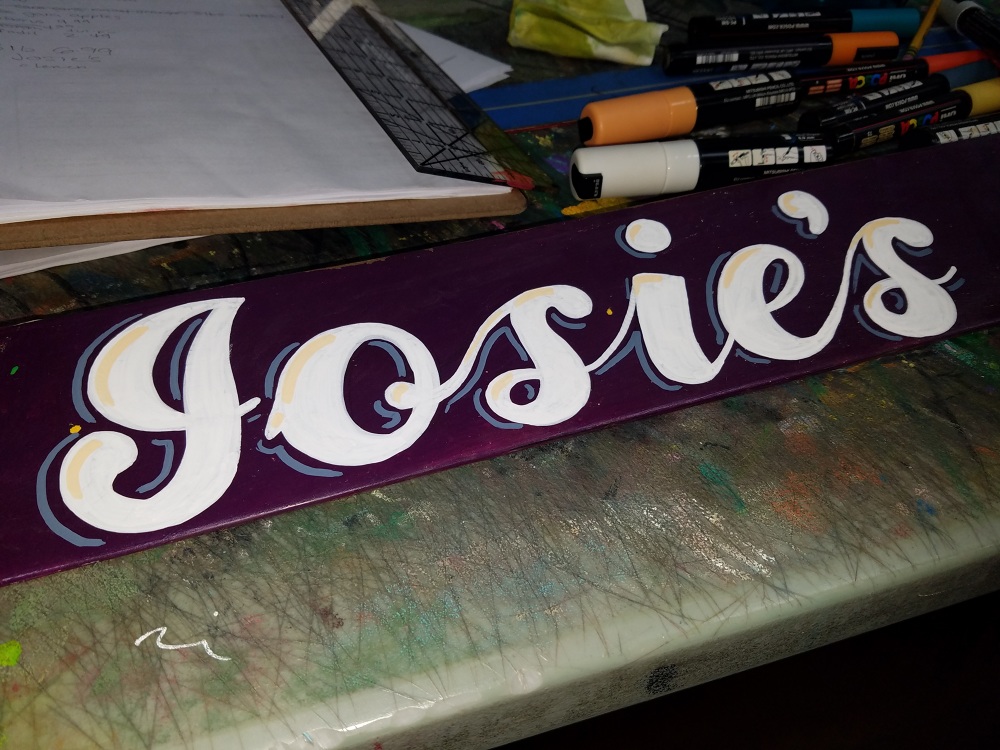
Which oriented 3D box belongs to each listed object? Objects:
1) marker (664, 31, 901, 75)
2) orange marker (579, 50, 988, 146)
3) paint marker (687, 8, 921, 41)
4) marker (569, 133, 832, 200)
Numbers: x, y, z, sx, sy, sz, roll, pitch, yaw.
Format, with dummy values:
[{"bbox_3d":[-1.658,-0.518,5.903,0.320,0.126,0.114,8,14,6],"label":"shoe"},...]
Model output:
[{"bbox_3d":[0.162,-0.183,0.426,0.145,0.017,0.017,-8,47,-10],"label":"marker"},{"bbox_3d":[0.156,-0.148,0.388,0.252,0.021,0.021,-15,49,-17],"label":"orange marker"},{"bbox_3d":[0.182,-0.207,0.446,0.147,0.017,0.017,-6,47,-9],"label":"paint marker"},{"bbox_3d":[0.094,-0.094,0.333,0.133,0.022,0.022,-7,47,-10],"label":"marker"}]

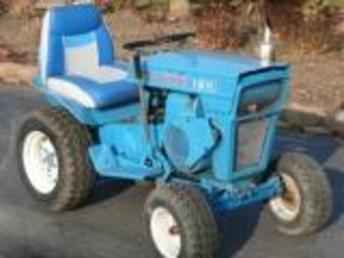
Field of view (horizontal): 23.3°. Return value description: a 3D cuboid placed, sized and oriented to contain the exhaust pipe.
[{"bbox_3d":[0.435,-0.400,3.846,0.065,0.230,0.065,-1,13,0],"label":"exhaust pipe"}]

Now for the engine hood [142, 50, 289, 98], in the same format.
[{"bbox_3d":[0.205,-0.272,4.031,0.340,0.170,0.690,-12,15,-39],"label":"engine hood"}]

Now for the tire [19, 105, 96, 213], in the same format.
[{"bbox_3d":[-0.654,0.172,4.670,0.210,0.580,0.580,-12,17,-39],"label":"tire"}]

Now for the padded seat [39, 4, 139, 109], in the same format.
[{"bbox_3d":[-0.431,-0.425,4.768,0.470,0.510,0.500,-12,17,-39],"label":"padded seat"}]

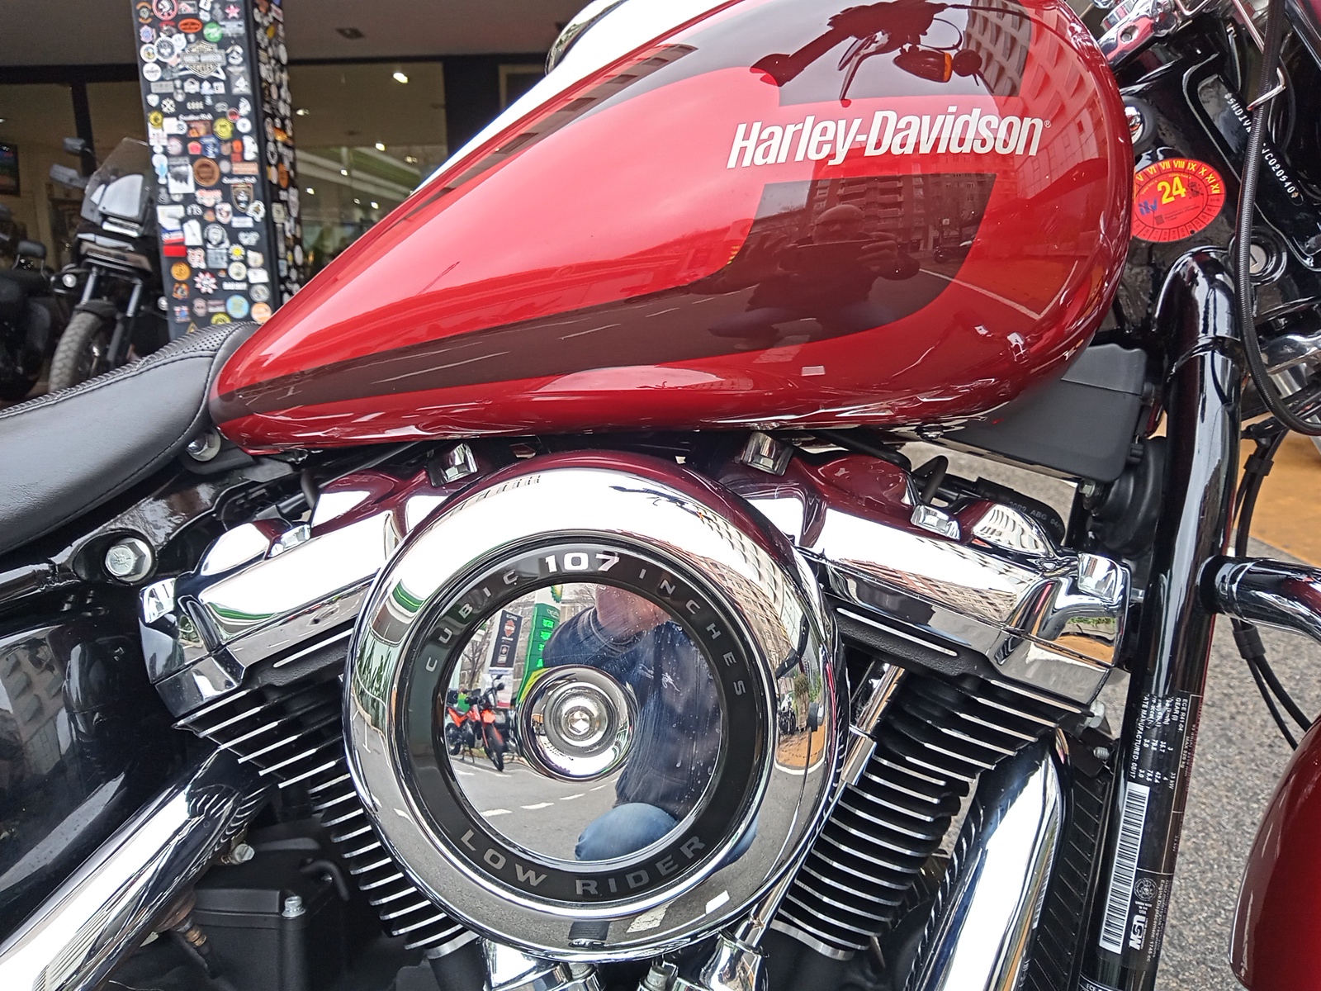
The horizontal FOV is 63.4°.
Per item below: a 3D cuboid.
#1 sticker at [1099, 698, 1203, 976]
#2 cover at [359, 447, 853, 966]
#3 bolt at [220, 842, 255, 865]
[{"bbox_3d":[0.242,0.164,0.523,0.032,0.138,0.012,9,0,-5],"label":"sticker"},{"bbox_3d":[-0.029,0.093,0.472,0.222,0.222,0.075,0,2,7],"label":"cover"},{"bbox_3d":[-0.208,0.176,0.525,0.011,0.011,0.019,0,-12,-44],"label":"bolt"}]

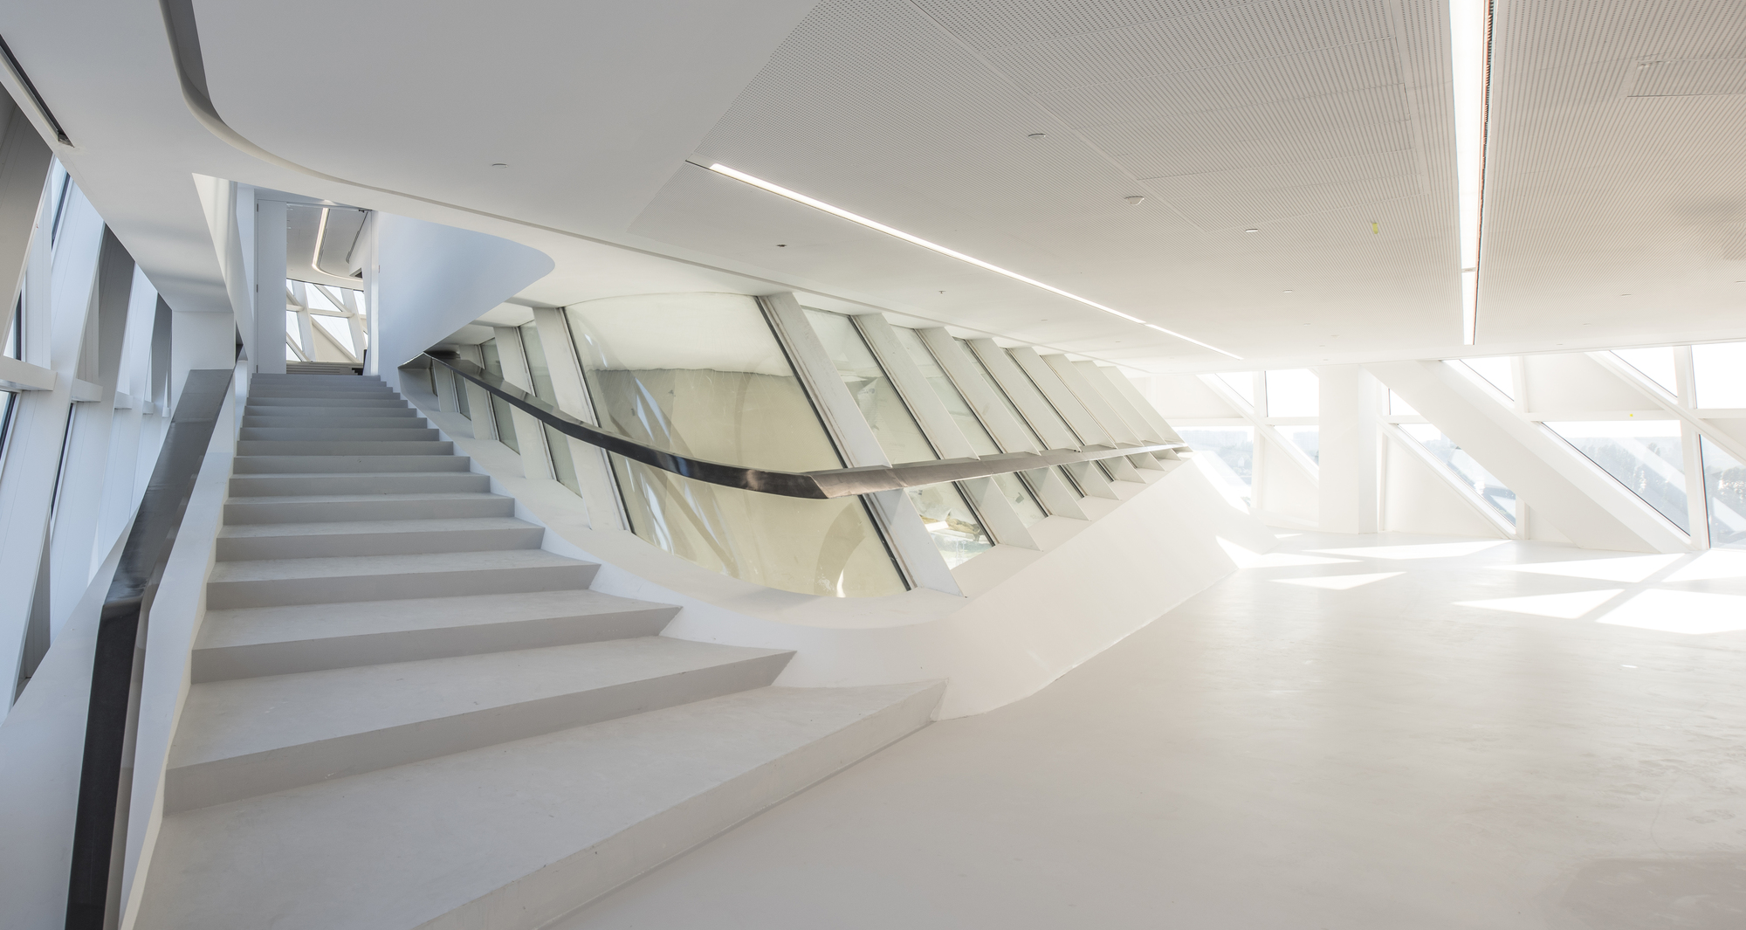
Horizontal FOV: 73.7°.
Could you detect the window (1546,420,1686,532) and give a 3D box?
[{"bbox_3d":[10.550,0.165,16.600,0.100,1.600,1.900,13,-8,-39],"label":"window"}]

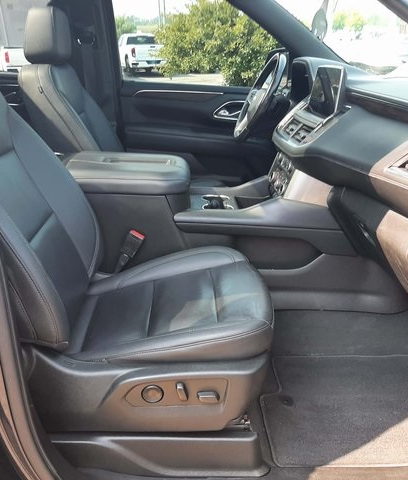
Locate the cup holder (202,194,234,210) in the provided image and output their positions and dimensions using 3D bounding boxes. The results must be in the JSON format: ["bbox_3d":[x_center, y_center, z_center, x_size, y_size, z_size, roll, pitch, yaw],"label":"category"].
[{"bbox_3d":[0.049,-0.098,1.697,0.115,0.080,0.190,0,22,-3],"label":"cup holder"}]

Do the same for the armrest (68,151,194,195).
[{"bbox_3d":[-0.254,-0.233,1.622,0.420,0.080,0.330,0,22,-3],"label":"armrest"}]

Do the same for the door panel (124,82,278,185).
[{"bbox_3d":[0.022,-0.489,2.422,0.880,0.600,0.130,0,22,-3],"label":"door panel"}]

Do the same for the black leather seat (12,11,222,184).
[{"bbox_3d":[-0.299,-0.435,2.023,0.800,0.960,0.550,0,22,-3],"label":"black leather seat"}]

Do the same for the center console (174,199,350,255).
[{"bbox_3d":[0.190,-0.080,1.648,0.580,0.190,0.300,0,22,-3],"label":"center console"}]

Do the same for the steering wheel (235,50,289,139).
[{"bbox_3d":[0.237,-0.587,1.994,0.090,0.385,0.385,24,19,-12],"label":"steering wheel"}]

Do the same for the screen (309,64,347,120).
[{"bbox_3d":[0.401,-0.483,1.554,0.035,0.155,0.250,6,22,-6],"label":"screen"}]

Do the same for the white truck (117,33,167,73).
[{"bbox_3d":[-3.338,-9.505,24.284,2.060,1.920,5.850,-7,24,-20],"label":"white truck"}]

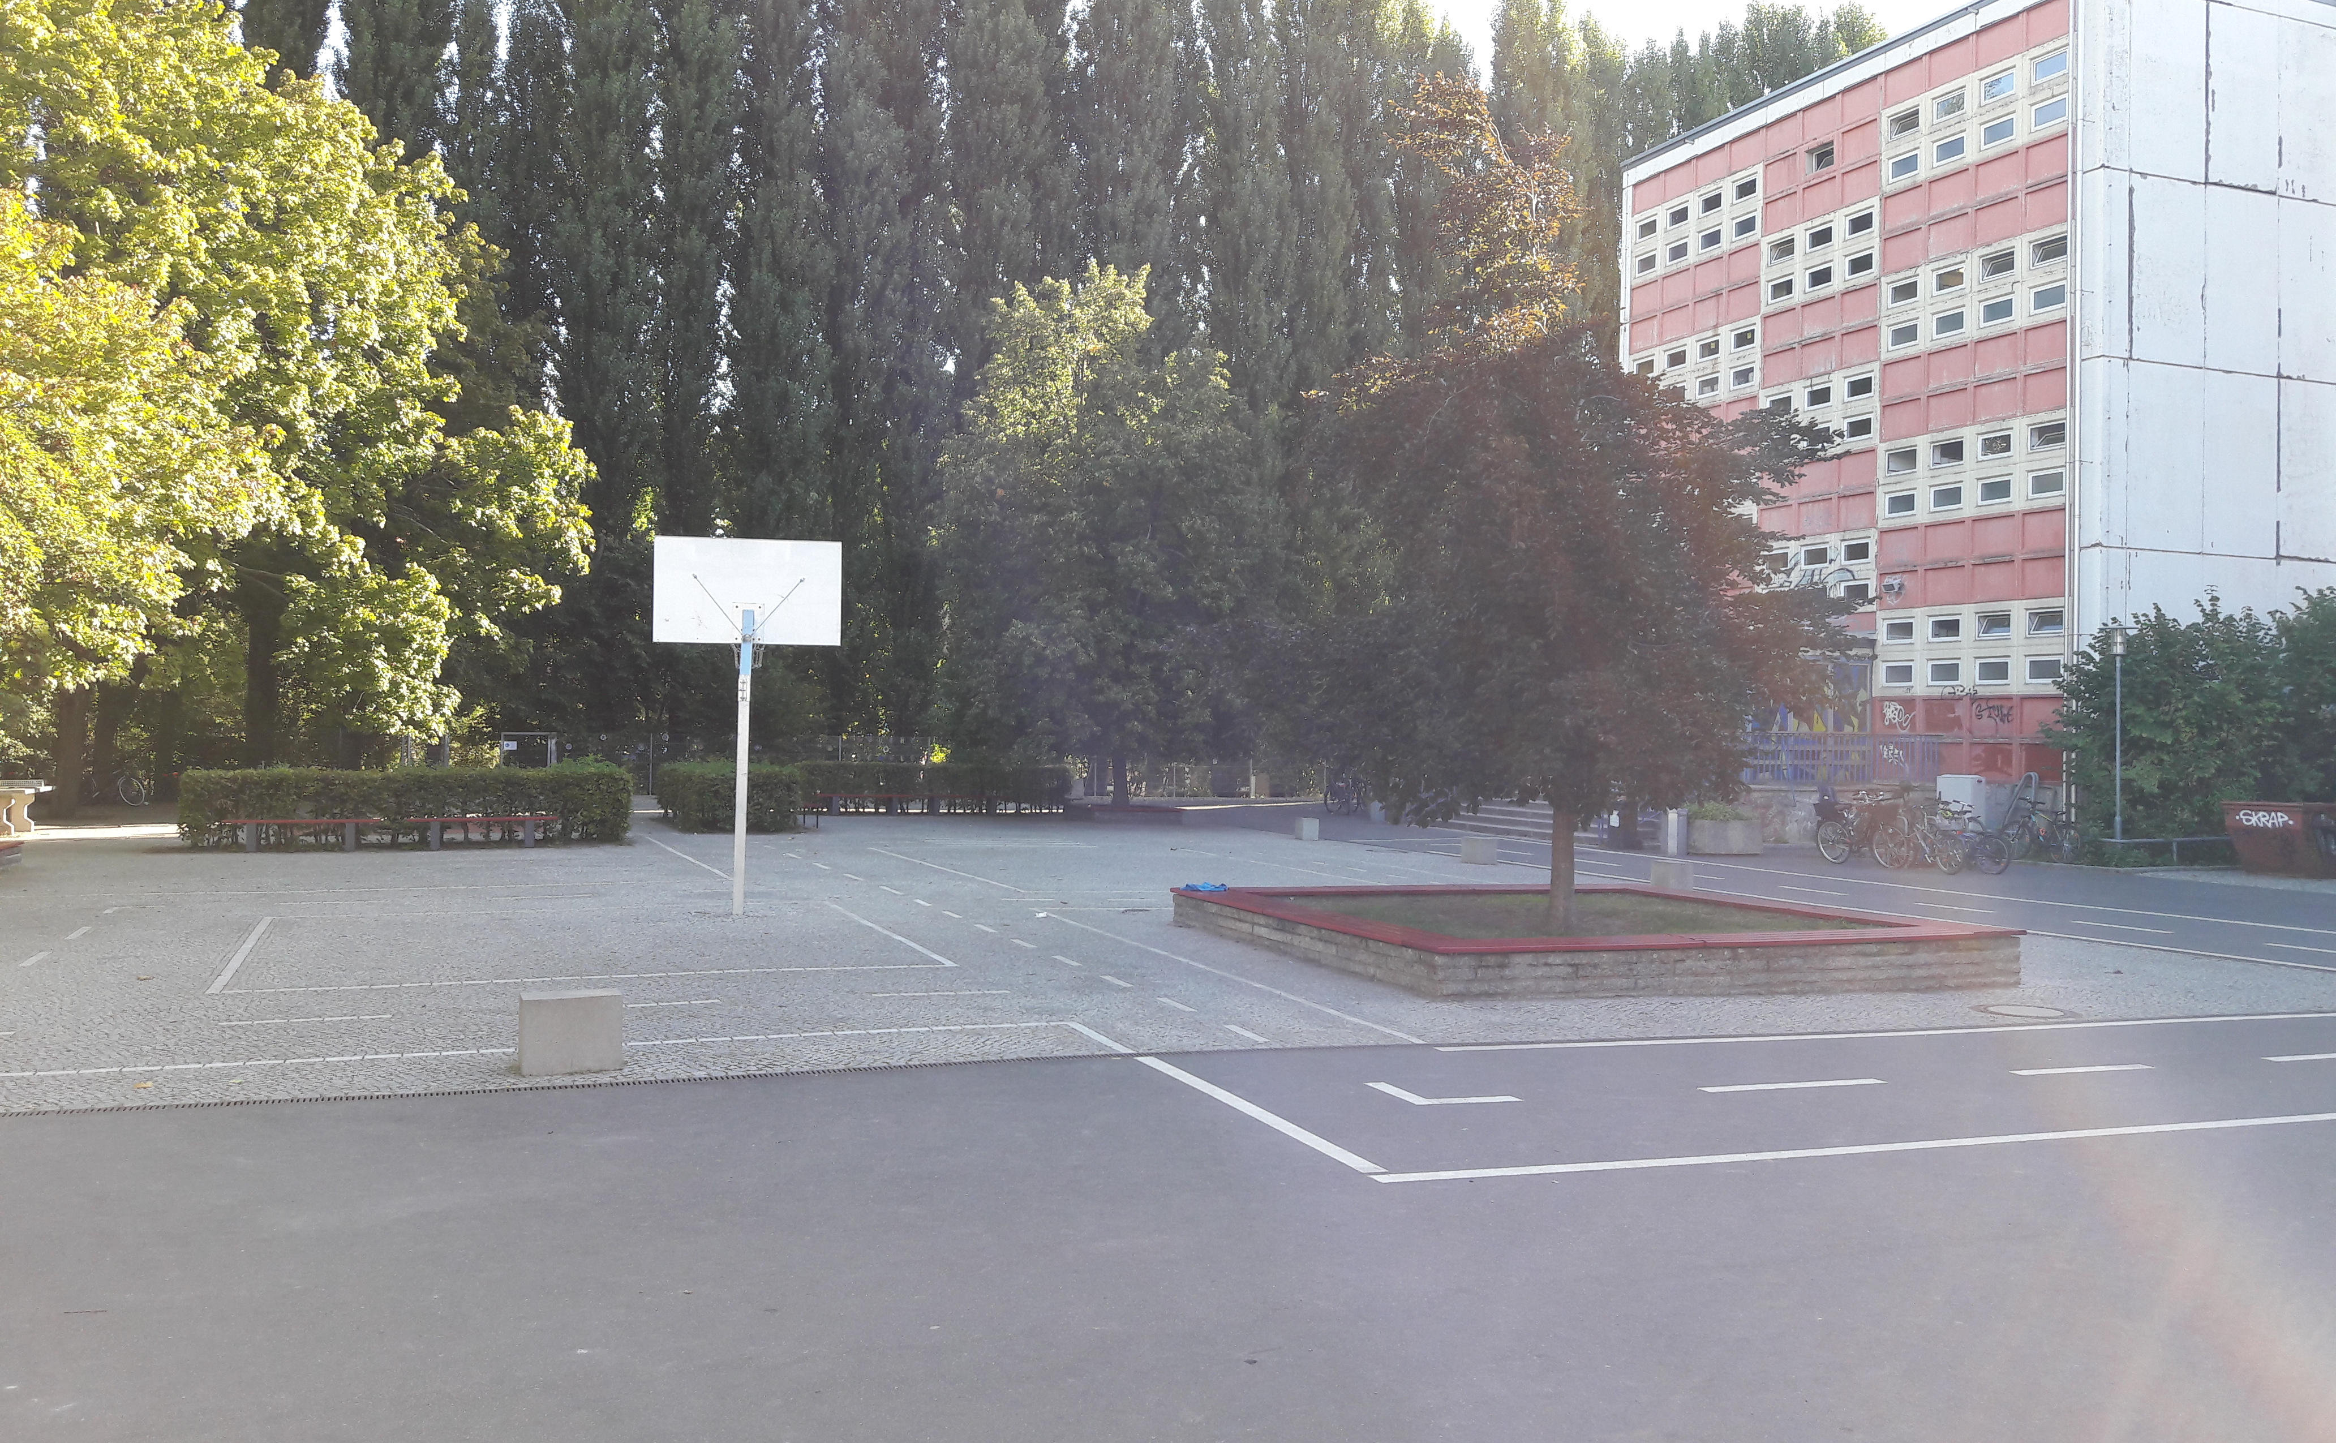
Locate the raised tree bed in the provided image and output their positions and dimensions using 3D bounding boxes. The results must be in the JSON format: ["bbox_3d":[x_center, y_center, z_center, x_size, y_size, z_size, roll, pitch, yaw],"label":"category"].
[{"bbox_3d":[3.332,1.780,16.295,4.950,0.380,5.100,1,0,-19],"label":"raised tree bed"}]

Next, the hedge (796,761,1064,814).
[{"bbox_3d":[-5.196,1.488,41.552,6.000,1.100,1.100,1,0,-22],"label":"hedge"}]

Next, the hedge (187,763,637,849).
[{"bbox_3d":[-11.519,1.292,28.895,6.300,1.170,1.250,1,0,-25],"label":"hedge"}]

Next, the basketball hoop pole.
[{"bbox_3d":[-4.131,0.380,18.399,0.120,3.030,0.140,2,-3,-12],"label":"basketball hoop pole"}]

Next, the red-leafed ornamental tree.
[{"bbox_3d":[3.452,-1.889,16.281,4.450,7.310,4.450,1,0,0],"label":"red-leafed ornamental tree"}]

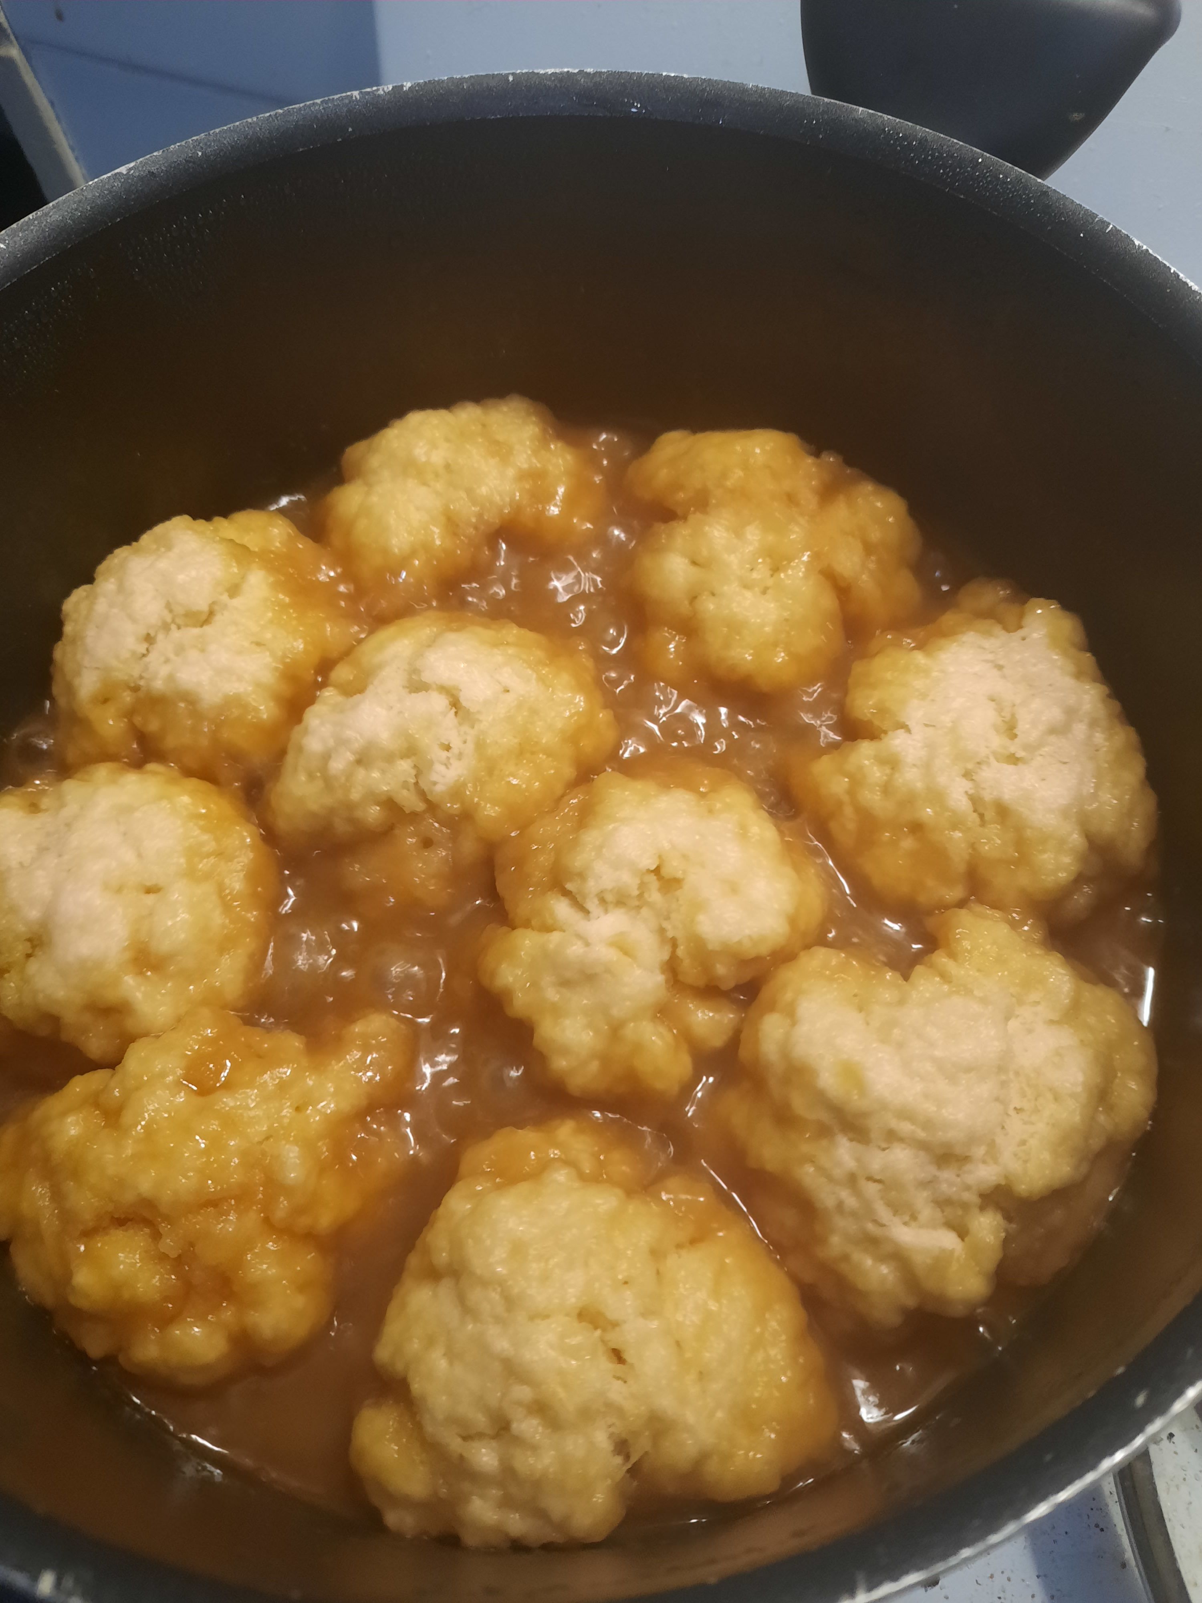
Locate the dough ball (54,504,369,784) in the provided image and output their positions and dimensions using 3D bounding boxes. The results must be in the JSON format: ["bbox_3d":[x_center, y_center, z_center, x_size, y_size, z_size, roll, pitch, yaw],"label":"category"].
[{"bbox_3d":[-0.084,-0.033,0.249,0.063,0.045,0.063,-1,62,2],"label":"dough ball"}]

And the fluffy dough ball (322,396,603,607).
[{"bbox_3d":[-0.031,-0.068,0.265,0.063,0.042,0.053,-12,62,-4],"label":"fluffy dough ball"}]

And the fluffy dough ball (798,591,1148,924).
[{"bbox_3d":[0.074,-0.011,0.230,0.066,0.045,0.070,-1,62,2],"label":"fluffy dough ball"}]

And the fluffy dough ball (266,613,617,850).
[{"bbox_3d":[-0.031,-0.012,0.236,0.070,0.044,0.055,-17,62,-6],"label":"fluffy dough ball"}]

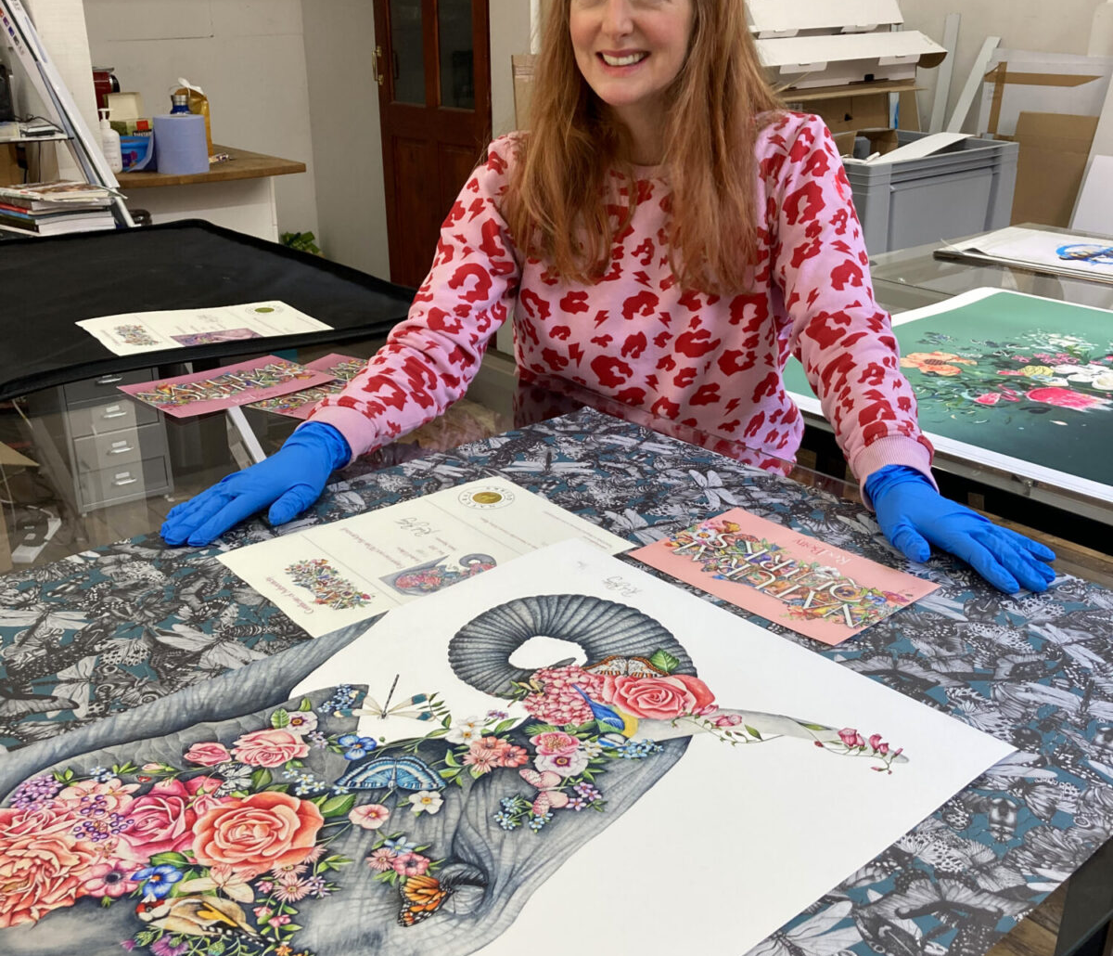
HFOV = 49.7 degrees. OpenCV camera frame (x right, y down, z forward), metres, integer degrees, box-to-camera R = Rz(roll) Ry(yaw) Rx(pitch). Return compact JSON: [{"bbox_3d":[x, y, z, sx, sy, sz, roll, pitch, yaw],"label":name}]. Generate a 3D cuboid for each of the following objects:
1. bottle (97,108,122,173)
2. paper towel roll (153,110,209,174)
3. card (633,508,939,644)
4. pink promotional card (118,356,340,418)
[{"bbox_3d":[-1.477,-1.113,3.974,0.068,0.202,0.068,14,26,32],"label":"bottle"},{"bbox_3d":[-1.252,-1.114,4.011,0.165,0.174,0.165,0,22,0],"label":"paper towel roll"},{"bbox_3d":[0.187,0.076,1.002,0.148,0.002,0.211,-19,28,-38],"label":"card"},{"bbox_3d":[-0.405,-0.117,1.485,0.210,0.002,0.149,-20,29,-40],"label":"pink promotional card"}]

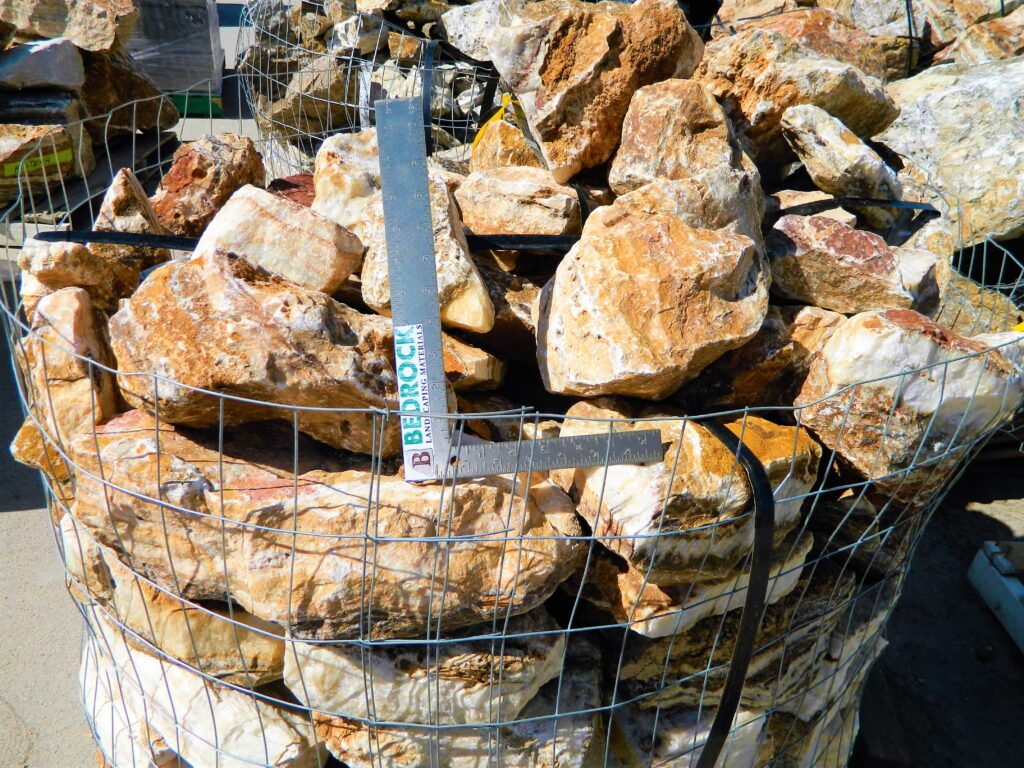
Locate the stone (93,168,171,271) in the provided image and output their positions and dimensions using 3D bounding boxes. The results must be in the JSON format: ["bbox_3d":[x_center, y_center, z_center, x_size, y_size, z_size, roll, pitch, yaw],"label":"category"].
[{"bbox_3d":[-0.386,-0.168,0.840,0.068,0.096,0.080,-8,31,-22],"label":"stone"}]

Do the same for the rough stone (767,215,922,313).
[{"bbox_3d":[0.361,-0.134,0.910,0.152,0.077,0.120,12,30,13],"label":"rough stone"}]

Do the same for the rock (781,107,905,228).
[{"bbox_3d":[0.431,-0.287,1.090,0.165,0.090,0.095,42,42,21],"label":"rock"}]

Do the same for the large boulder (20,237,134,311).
[{"bbox_3d":[-0.412,-0.101,0.790,0.100,0.070,0.090,4,33,0],"label":"large boulder"}]

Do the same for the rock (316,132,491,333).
[{"bbox_3d":[-0.095,-0.135,0.745,0.158,0.174,0.120,4,33,0],"label":"rock"}]

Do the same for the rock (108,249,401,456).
[{"bbox_3d":[-0.203,-0.031,0.710,0.236,0.129,0.180,7,29,4],"label":"rock"}]

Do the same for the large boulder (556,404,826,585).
[{"bbox_3d":[0.146,0.088,0.705,0.215,0.125,0.150,-4,33,-12],"label":"large boulder"}]

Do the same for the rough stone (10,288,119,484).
[{"bbox_3d":[-0.373,0.005,0.700,0.085,0.165,0.090,4,33,0],"label":"rough stone"}]

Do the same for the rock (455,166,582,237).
[{"bbox_3d":[0.005,-0.195,0.890,0.137,0.065,0.085,4,33,0],"label":"rock"}]

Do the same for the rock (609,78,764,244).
[{"bbox_3d":[0.192,-0.249,0.930,0.157,0.167,0.150,5,29,0],"label":"rock"}]

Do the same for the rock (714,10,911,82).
[{"bbox_3d":[0.544,-0.602,1.500,0.335,0.140,0.220,4,33,0],"label":"rock"}]

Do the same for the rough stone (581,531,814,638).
[{"bbox_3d":[0.154,0.133,0.789,0.210,0.082,0.150,-7,32,-15],"label":"rough stone"}]

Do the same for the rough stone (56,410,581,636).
[{"bbox_3d":[-0.146,0.112,0.705,0.412,0.119,0.190,5,29,0],"label":"rough stone"}]

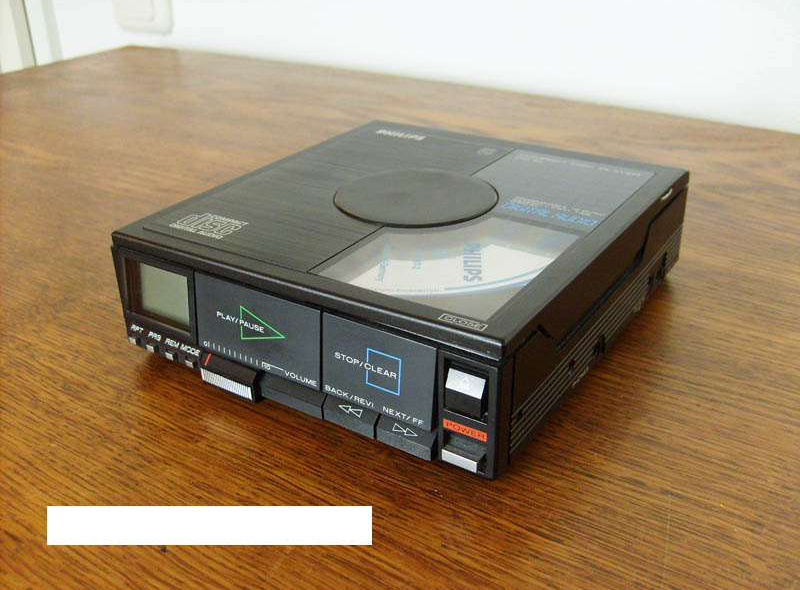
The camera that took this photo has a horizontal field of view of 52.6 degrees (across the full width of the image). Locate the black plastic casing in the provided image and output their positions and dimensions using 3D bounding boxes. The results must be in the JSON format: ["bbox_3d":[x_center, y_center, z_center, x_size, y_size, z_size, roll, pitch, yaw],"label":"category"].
[{"bbox_3d":[0.006,-0.014,0.259,0.127,0.036,0.132,15,32,31],"label":"black plastic casing"}]

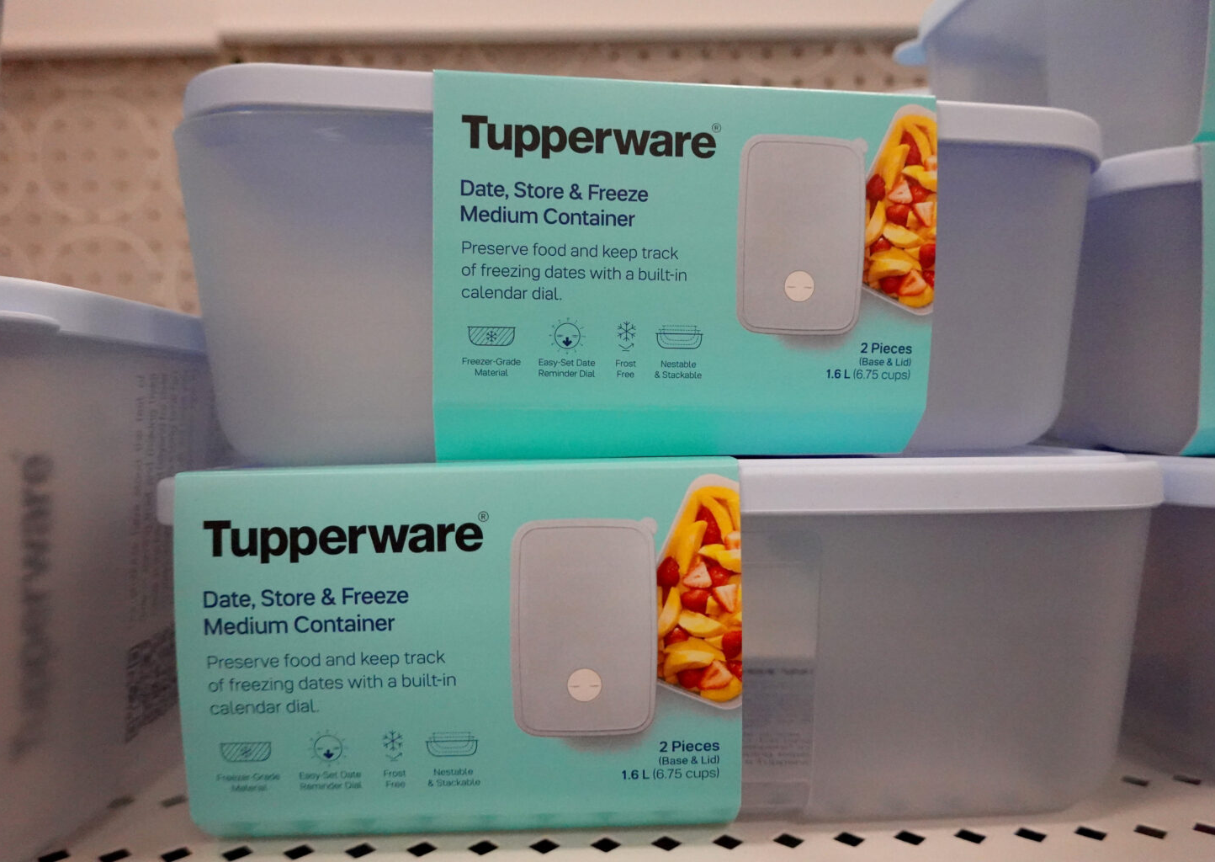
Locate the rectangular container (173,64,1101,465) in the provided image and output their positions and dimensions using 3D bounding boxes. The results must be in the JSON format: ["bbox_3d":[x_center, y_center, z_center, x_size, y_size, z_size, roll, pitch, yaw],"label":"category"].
[{"bbox_3d":[0.007,-0.033,0.254,0.218,0.079,0.142,-1,0,-9],"label":"rectangular container"}]

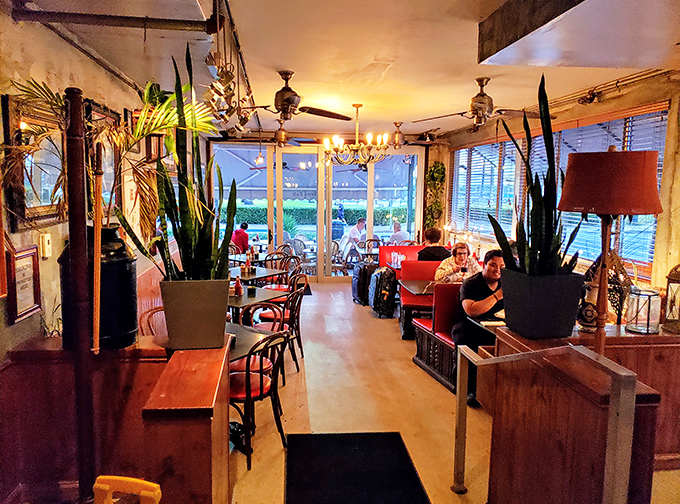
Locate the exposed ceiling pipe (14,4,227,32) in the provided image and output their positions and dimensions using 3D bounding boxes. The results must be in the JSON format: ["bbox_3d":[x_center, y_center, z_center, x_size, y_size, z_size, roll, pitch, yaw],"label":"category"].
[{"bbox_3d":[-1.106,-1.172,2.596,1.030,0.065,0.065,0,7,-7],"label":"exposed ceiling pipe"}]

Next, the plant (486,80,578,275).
[{"bbox_3d":[1.100,-0.419,2.839,0.460,1.075,0.370,0,7,-7],"label":"plant"}]

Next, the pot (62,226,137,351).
[{"bbox_3d":[-1.222,0.152,2.613,0.345,0.600,0.345,-3,8,-24],"label":"pot"}]

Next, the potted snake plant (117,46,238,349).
[{"bbox_3d":[-0.805,-0.276,2.606,0.570,1.500,0.470,0,7,-7],"label":"potted snake plant"}]

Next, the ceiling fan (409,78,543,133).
[{"bbox_3d":[1.388,-1.432,4.976,1.400,0.500,1.400,1,7,0],"label":"ceiling fan"}]

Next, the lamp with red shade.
[{"bbox_3d":[1.316,0.366,2.566,0.500,1.750,0.500,4,8,24],"label":"lamp with red shade"}]

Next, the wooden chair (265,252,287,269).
[{"bbox_3d":[-1.136,0.444,8.343,0.420,0.880,0.500,-6,10,-44],"label":"wooden chair"}]

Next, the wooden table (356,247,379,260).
[{"bbox_3d":[0.845,0.372,9.603,1.000,0.760,0.780,0,7,-7],"label":"wooden table"}]

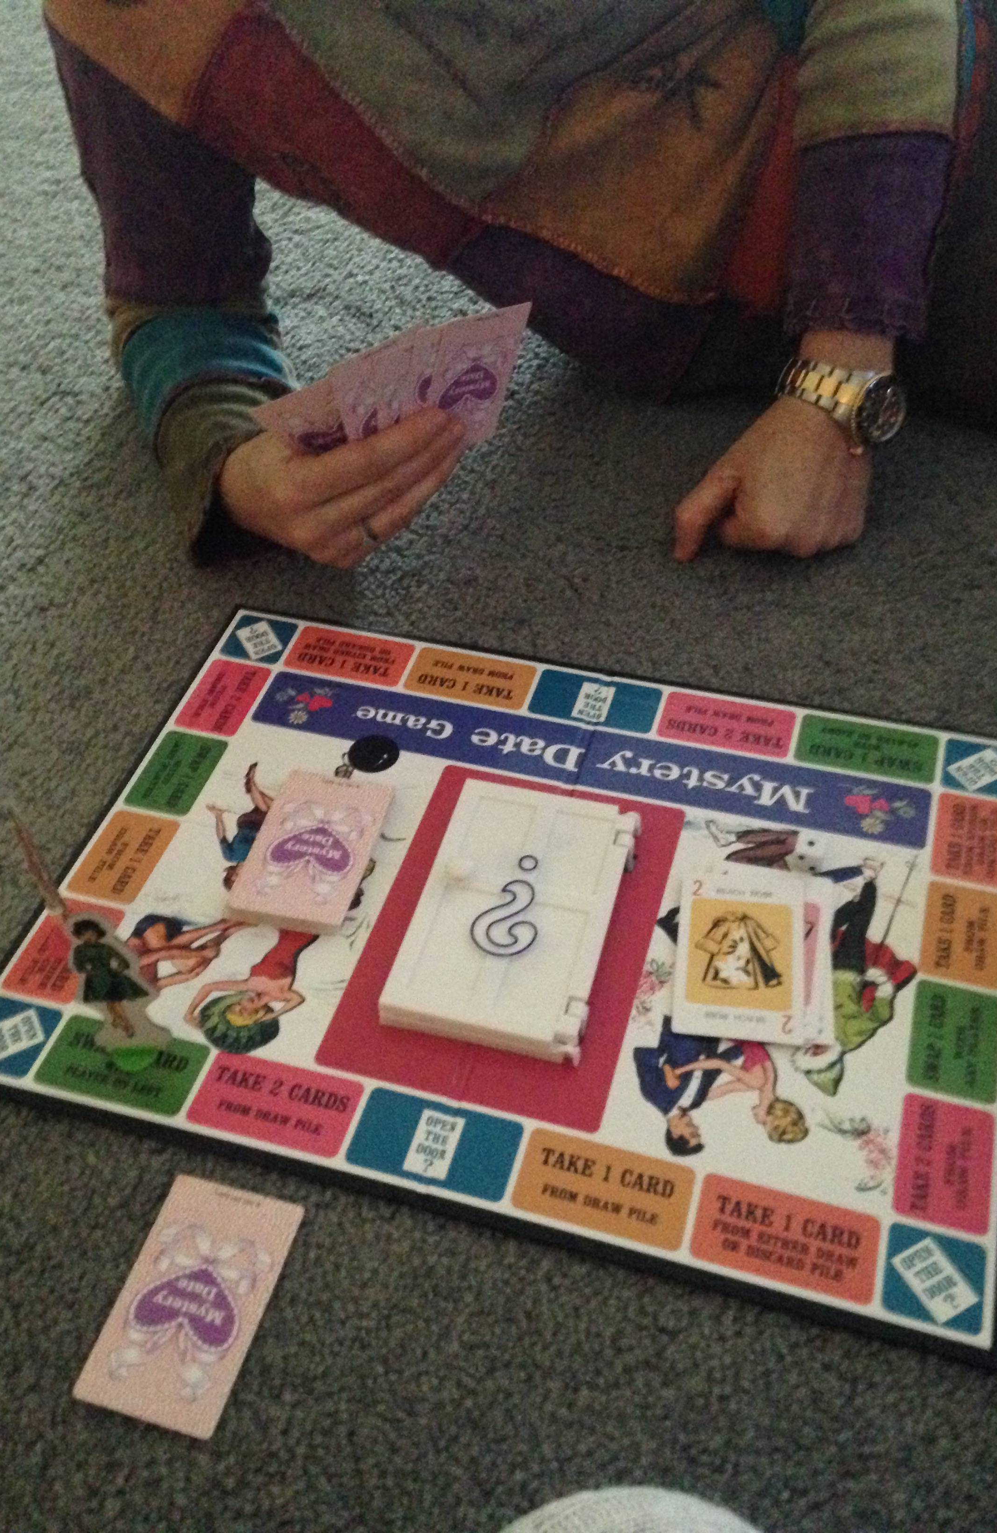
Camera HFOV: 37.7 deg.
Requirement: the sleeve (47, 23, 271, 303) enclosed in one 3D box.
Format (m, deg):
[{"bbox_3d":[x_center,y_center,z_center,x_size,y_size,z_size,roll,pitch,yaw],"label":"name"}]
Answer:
[{"bbox_3d":[-0.183,-0.330,0.805,0.097,0.138,0.090,-6,34,3],"label":"sleeve"}]

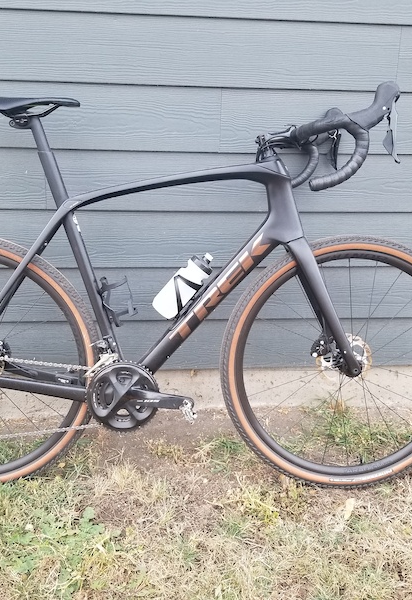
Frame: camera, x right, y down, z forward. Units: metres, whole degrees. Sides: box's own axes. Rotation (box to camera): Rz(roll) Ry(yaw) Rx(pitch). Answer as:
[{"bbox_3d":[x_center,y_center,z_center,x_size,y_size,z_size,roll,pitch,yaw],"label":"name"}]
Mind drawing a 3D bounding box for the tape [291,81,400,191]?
[{"bbox_3d":[0.310,-0.402,1.552,0.213,0.248,0.464,0,9,-5],"label":"tape"}]

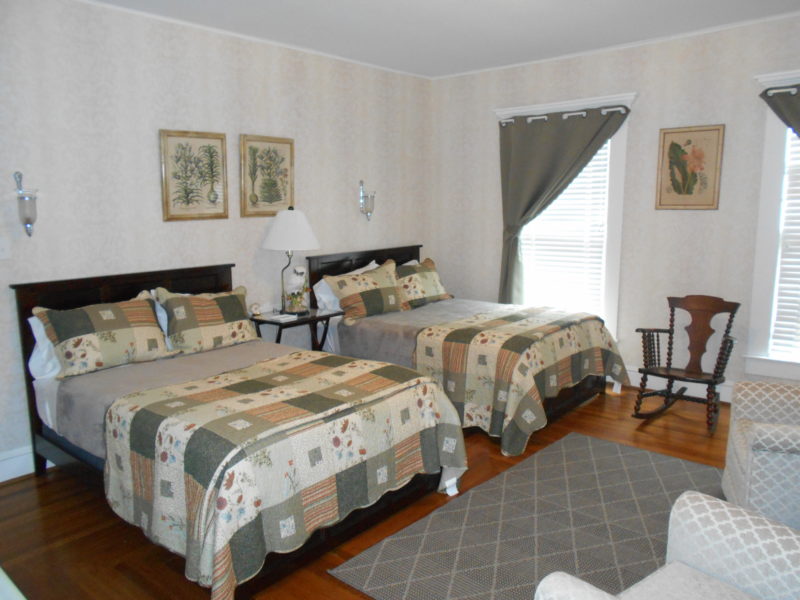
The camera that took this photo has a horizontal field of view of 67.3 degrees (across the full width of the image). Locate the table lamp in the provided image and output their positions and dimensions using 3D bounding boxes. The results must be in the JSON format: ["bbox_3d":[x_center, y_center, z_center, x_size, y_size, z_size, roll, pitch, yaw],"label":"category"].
[{"bbox_3d":[-0.842,-0.308,4.656,0.464,0.823,0.464,-1,9,0],"label":"table lamp"}]

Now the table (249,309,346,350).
[{"bbox_3d":[-0.773,0.491,4.633,0.407,0.747,0.588,8,12,41],"label":"table"}]

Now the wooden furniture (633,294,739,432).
[{"bbox_3d":[2.130,0.425,4.446,0.584,0.872,0.688,8,12,41],"label":"wooden furniture"}]

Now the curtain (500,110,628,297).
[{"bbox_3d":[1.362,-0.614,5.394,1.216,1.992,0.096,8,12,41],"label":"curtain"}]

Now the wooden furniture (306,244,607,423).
[{"bbox_3d":[0.463,0.211,5.021,1.984,1.146,1.515,8,12,41],"label":"wooden furniture"}]

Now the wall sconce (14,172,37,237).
[{"bbox_3d":[-2.127,-0.542,3.411,0.136,0.367,0.096,8,12,41],"label":"wall sconce"}]

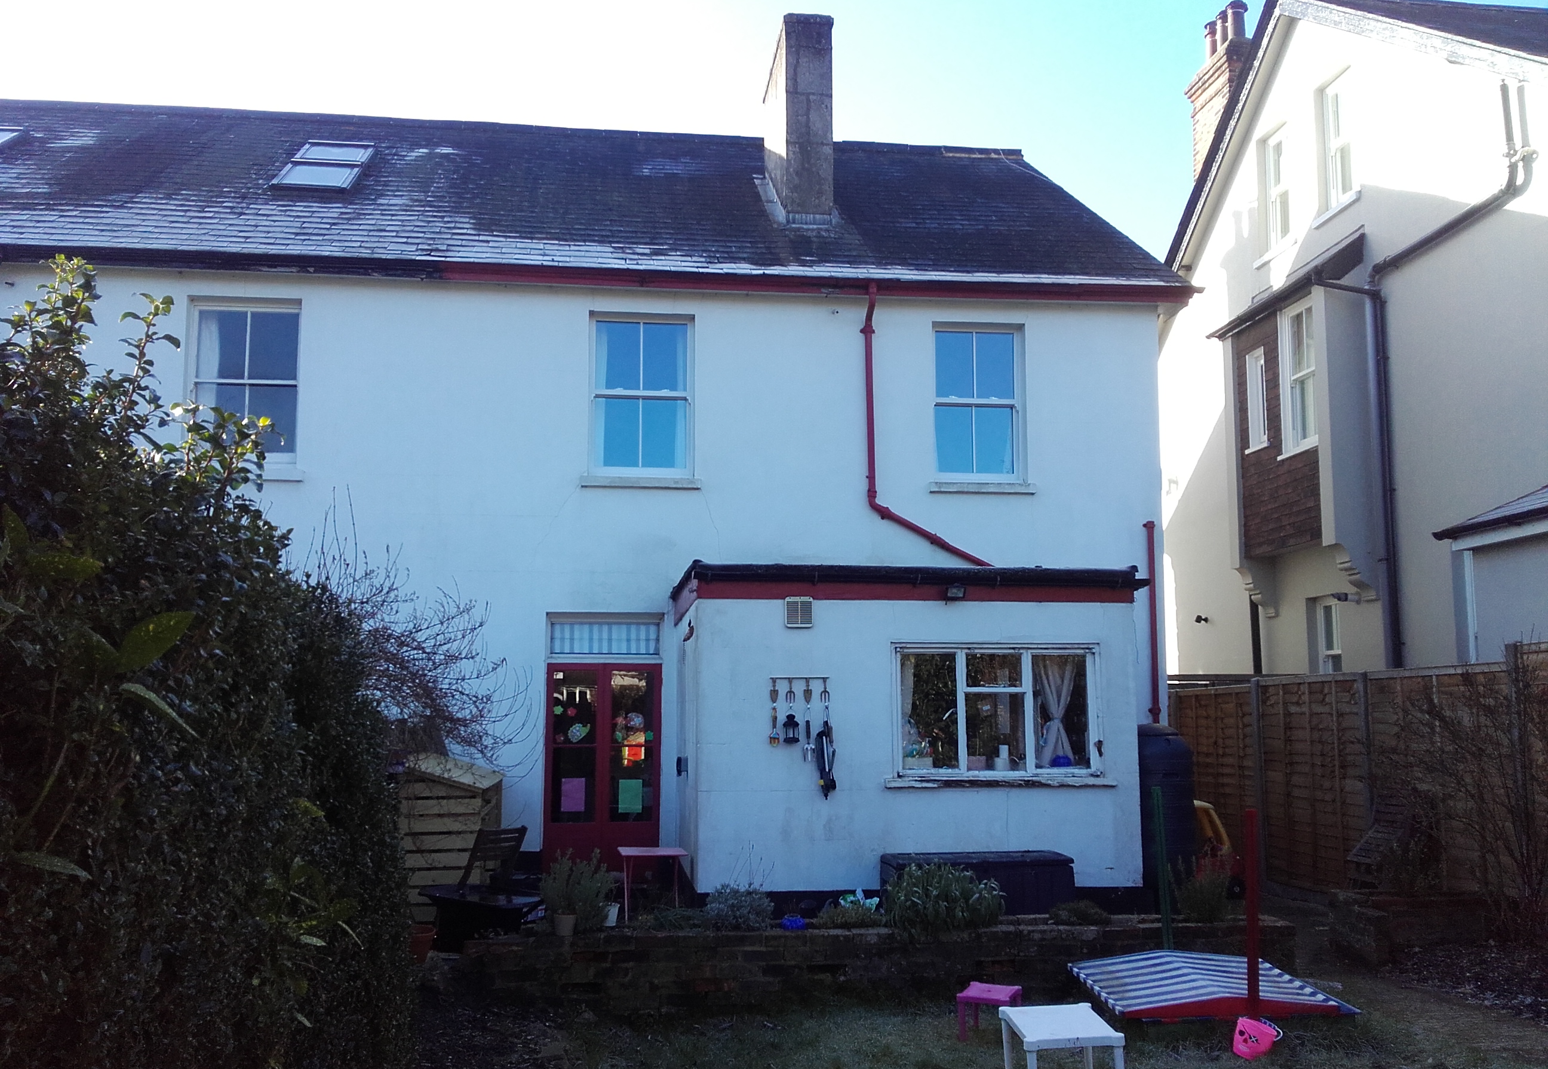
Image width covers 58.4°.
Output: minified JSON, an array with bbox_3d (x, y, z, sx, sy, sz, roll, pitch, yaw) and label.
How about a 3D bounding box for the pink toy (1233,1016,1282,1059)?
[{"bbox_3d":[2.173,2.271,6.250,0.185,0.170,0.200,18,1,-45],"label":"pink toy"}]

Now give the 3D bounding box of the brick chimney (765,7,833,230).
[{"bbox_3d":[0.266,-4.302,15.634,0.520,2.334,1.870,1,-7,-7],"label":"brick chimney"}]

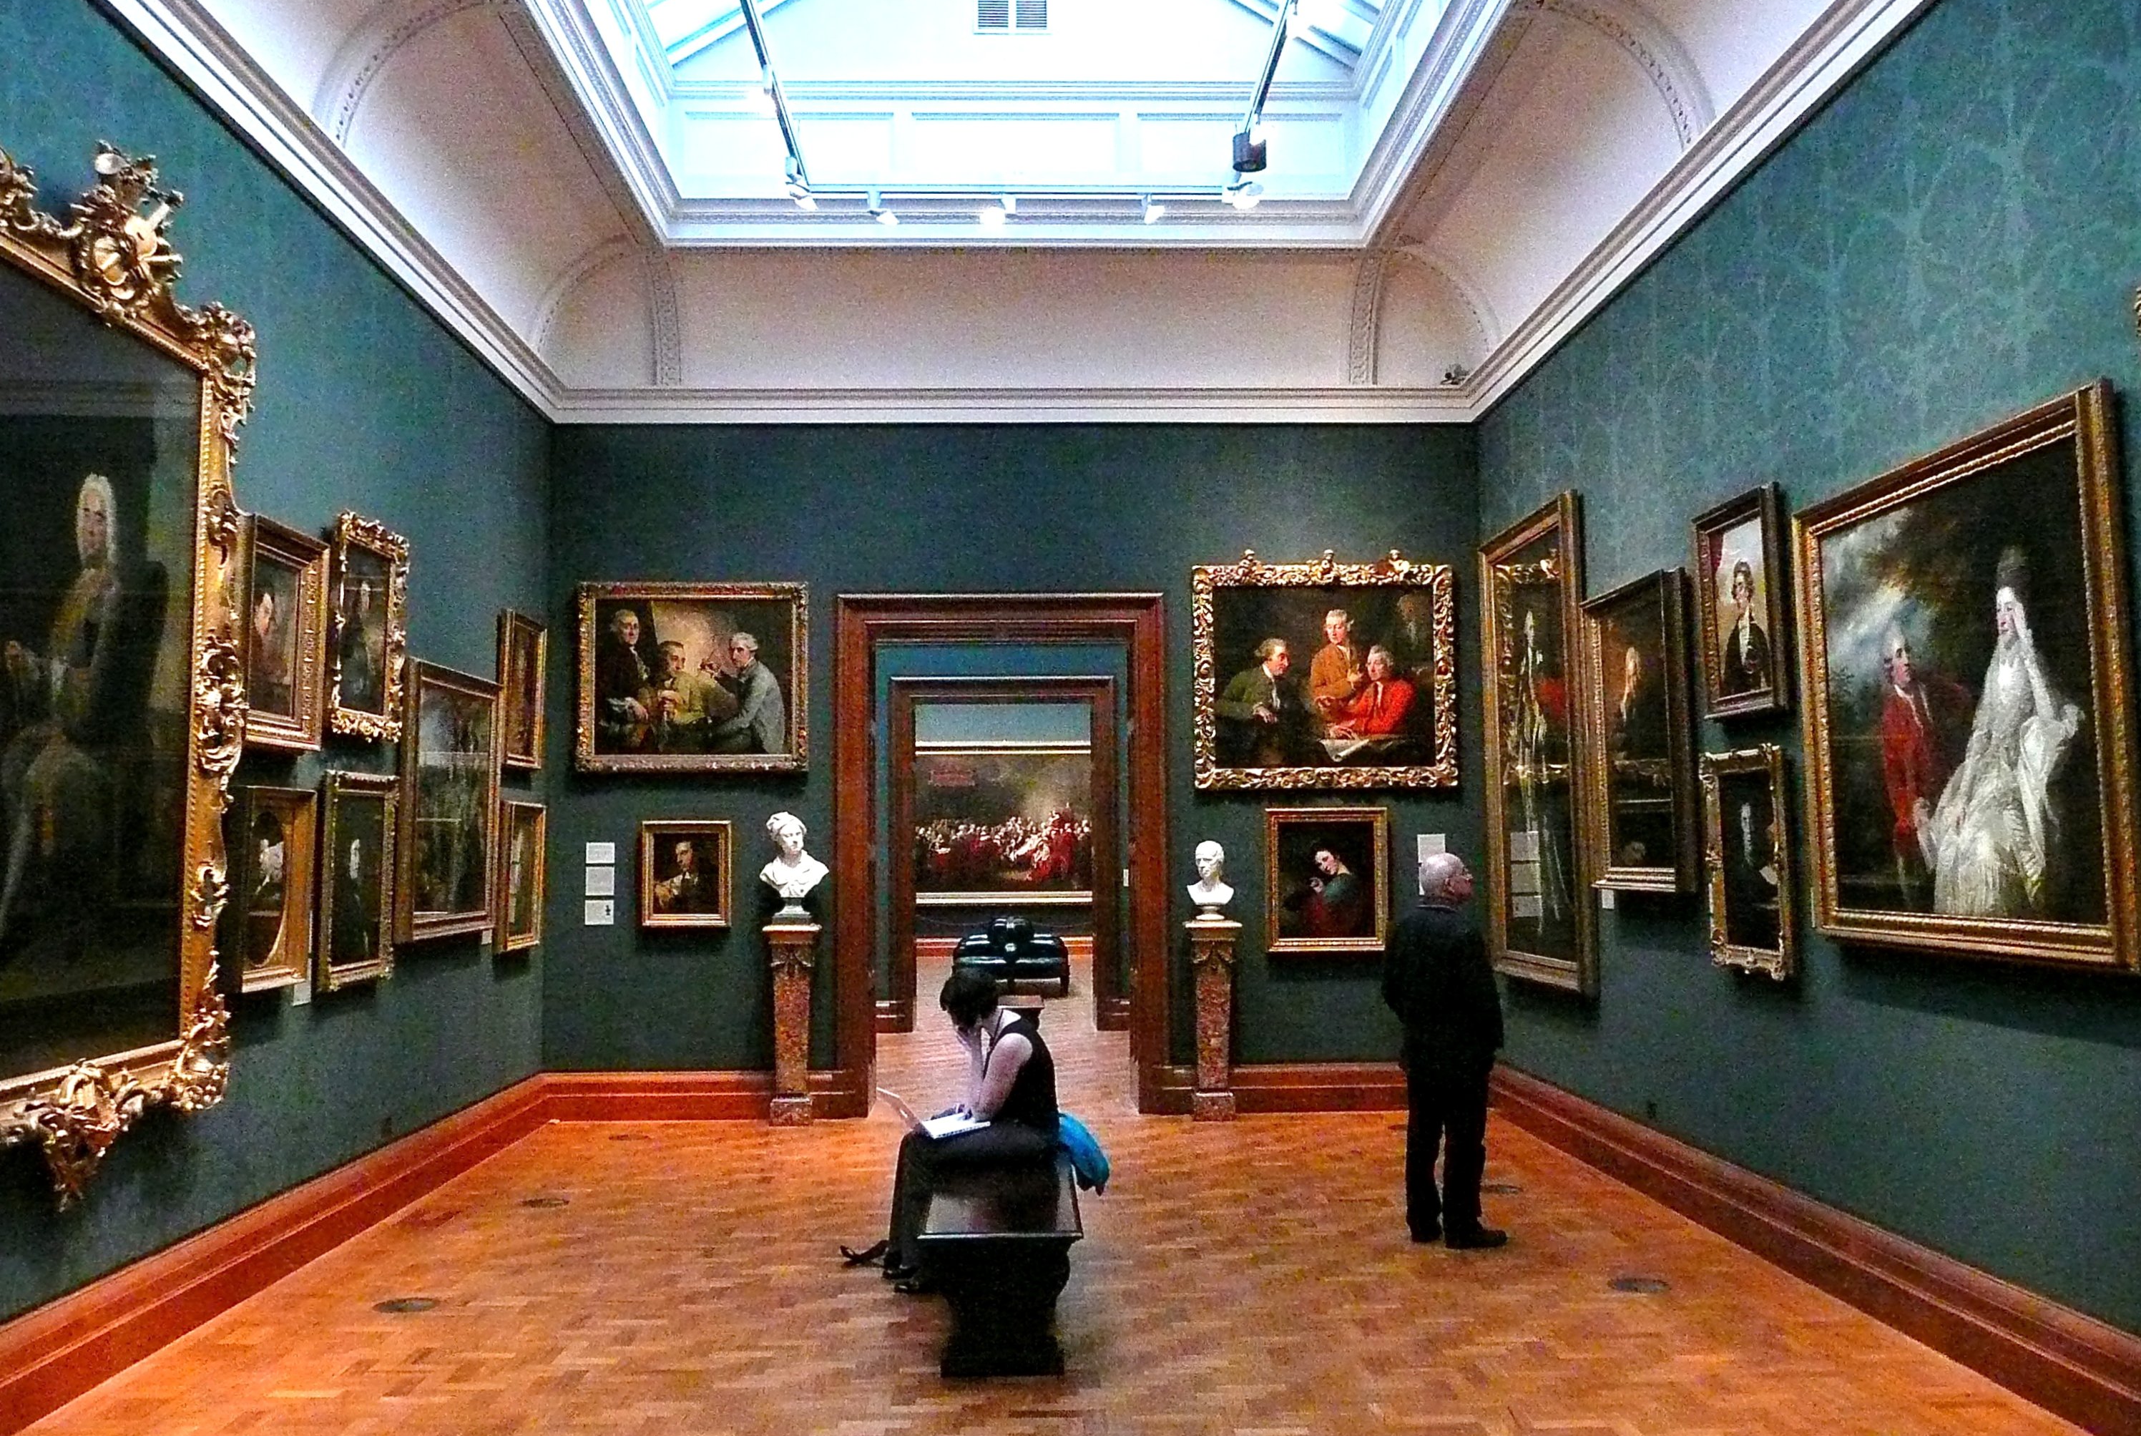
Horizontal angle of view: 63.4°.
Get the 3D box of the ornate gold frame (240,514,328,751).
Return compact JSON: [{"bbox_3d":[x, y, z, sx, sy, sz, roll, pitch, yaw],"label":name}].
[{"bbox_3d":[-3.161,-0.323,6.945,0.075,0.860,0.710,0,-4,-2],"label":"ornate gold frame"}]

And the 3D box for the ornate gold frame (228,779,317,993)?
[{"bbox_3d":[-3.166,0.669,6.845,0.080,0.780,0.625,0,-4,-2],"label":"ornate gold frame"}]

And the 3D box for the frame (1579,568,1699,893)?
[{"bbox_3d":[2.725,0.100,8.363,0.110,1.450,1.130,0,-4,-2],"label":"frame"}]

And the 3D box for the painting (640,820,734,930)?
[{"bbox_3d":[-2.438,0.995,11.056,0.561,0.673,0.075,0,-4,-2],"label":"painting"}]

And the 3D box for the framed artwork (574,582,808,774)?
[{"bbox_3d":[-2.421,-0.254,11.146,1.479,1.226,0.090,0,-4,-2],"label":"framed artwork"}]

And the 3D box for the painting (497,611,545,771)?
[{"bbox_3d":[-3.274,-0.142,10.329,0.080,0.890,0.720,0,-4,-2],"label":"painting"}]

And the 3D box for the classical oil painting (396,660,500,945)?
[{"bbox_3d":[-3.245,0.447,9.089,0.085,1.360,1.361,0,-4,-2],"label":"classical oil painting"}]

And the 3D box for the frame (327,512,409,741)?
[{"bbox_3d":[-3.192,-0.391,7.843,0.075,0.950,0.840,0,-4,-2],"label":"frame"}]

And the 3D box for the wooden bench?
[{"bbox_3d":[-0.245,1.934,6.324,0.525,0.460,1.700,0,-4,-2],"label":"wooden bench"}]

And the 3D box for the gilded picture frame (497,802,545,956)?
[{"bbox_3d":[-3.295,0.945,10.381,0.070,0.847,0.745,0,-4,-2],"label":"gilded picture frame"}]

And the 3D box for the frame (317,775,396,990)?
[{"bbox_3d":[-3.204,0.725,7.799,0.070,0.933,0.757,0,-4,-2],"label":"frame"}]

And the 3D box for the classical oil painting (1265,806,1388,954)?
[{"bbox_3d":[1.638,1.038,11.106,0.777,0.915,0.080,0,-4,-2],"label":"classical oil painting"}]

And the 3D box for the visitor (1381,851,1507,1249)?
[{"bbox_3d":[1.586,1.384,7.351,0.330,1.650,0.490,4,-6,-42],"label":"visitor"}]

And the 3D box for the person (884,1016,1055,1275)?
[{"bbox_3d":[-0.390,1.608,6.906,0.700,1.204,0.450,0,-5,-11],"label":"person"}]

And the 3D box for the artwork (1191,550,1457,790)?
[{"bbox_3d":[1.631,-0.309,11.191,1.702,1.529,0.120,0,-4,-2],"label":"artwork"}]

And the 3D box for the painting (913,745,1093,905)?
[{"bbox_3d":[-1.094,1.750,28.490,3.350,2.618,0.120,0,-4,-2],"label":"painting"}]

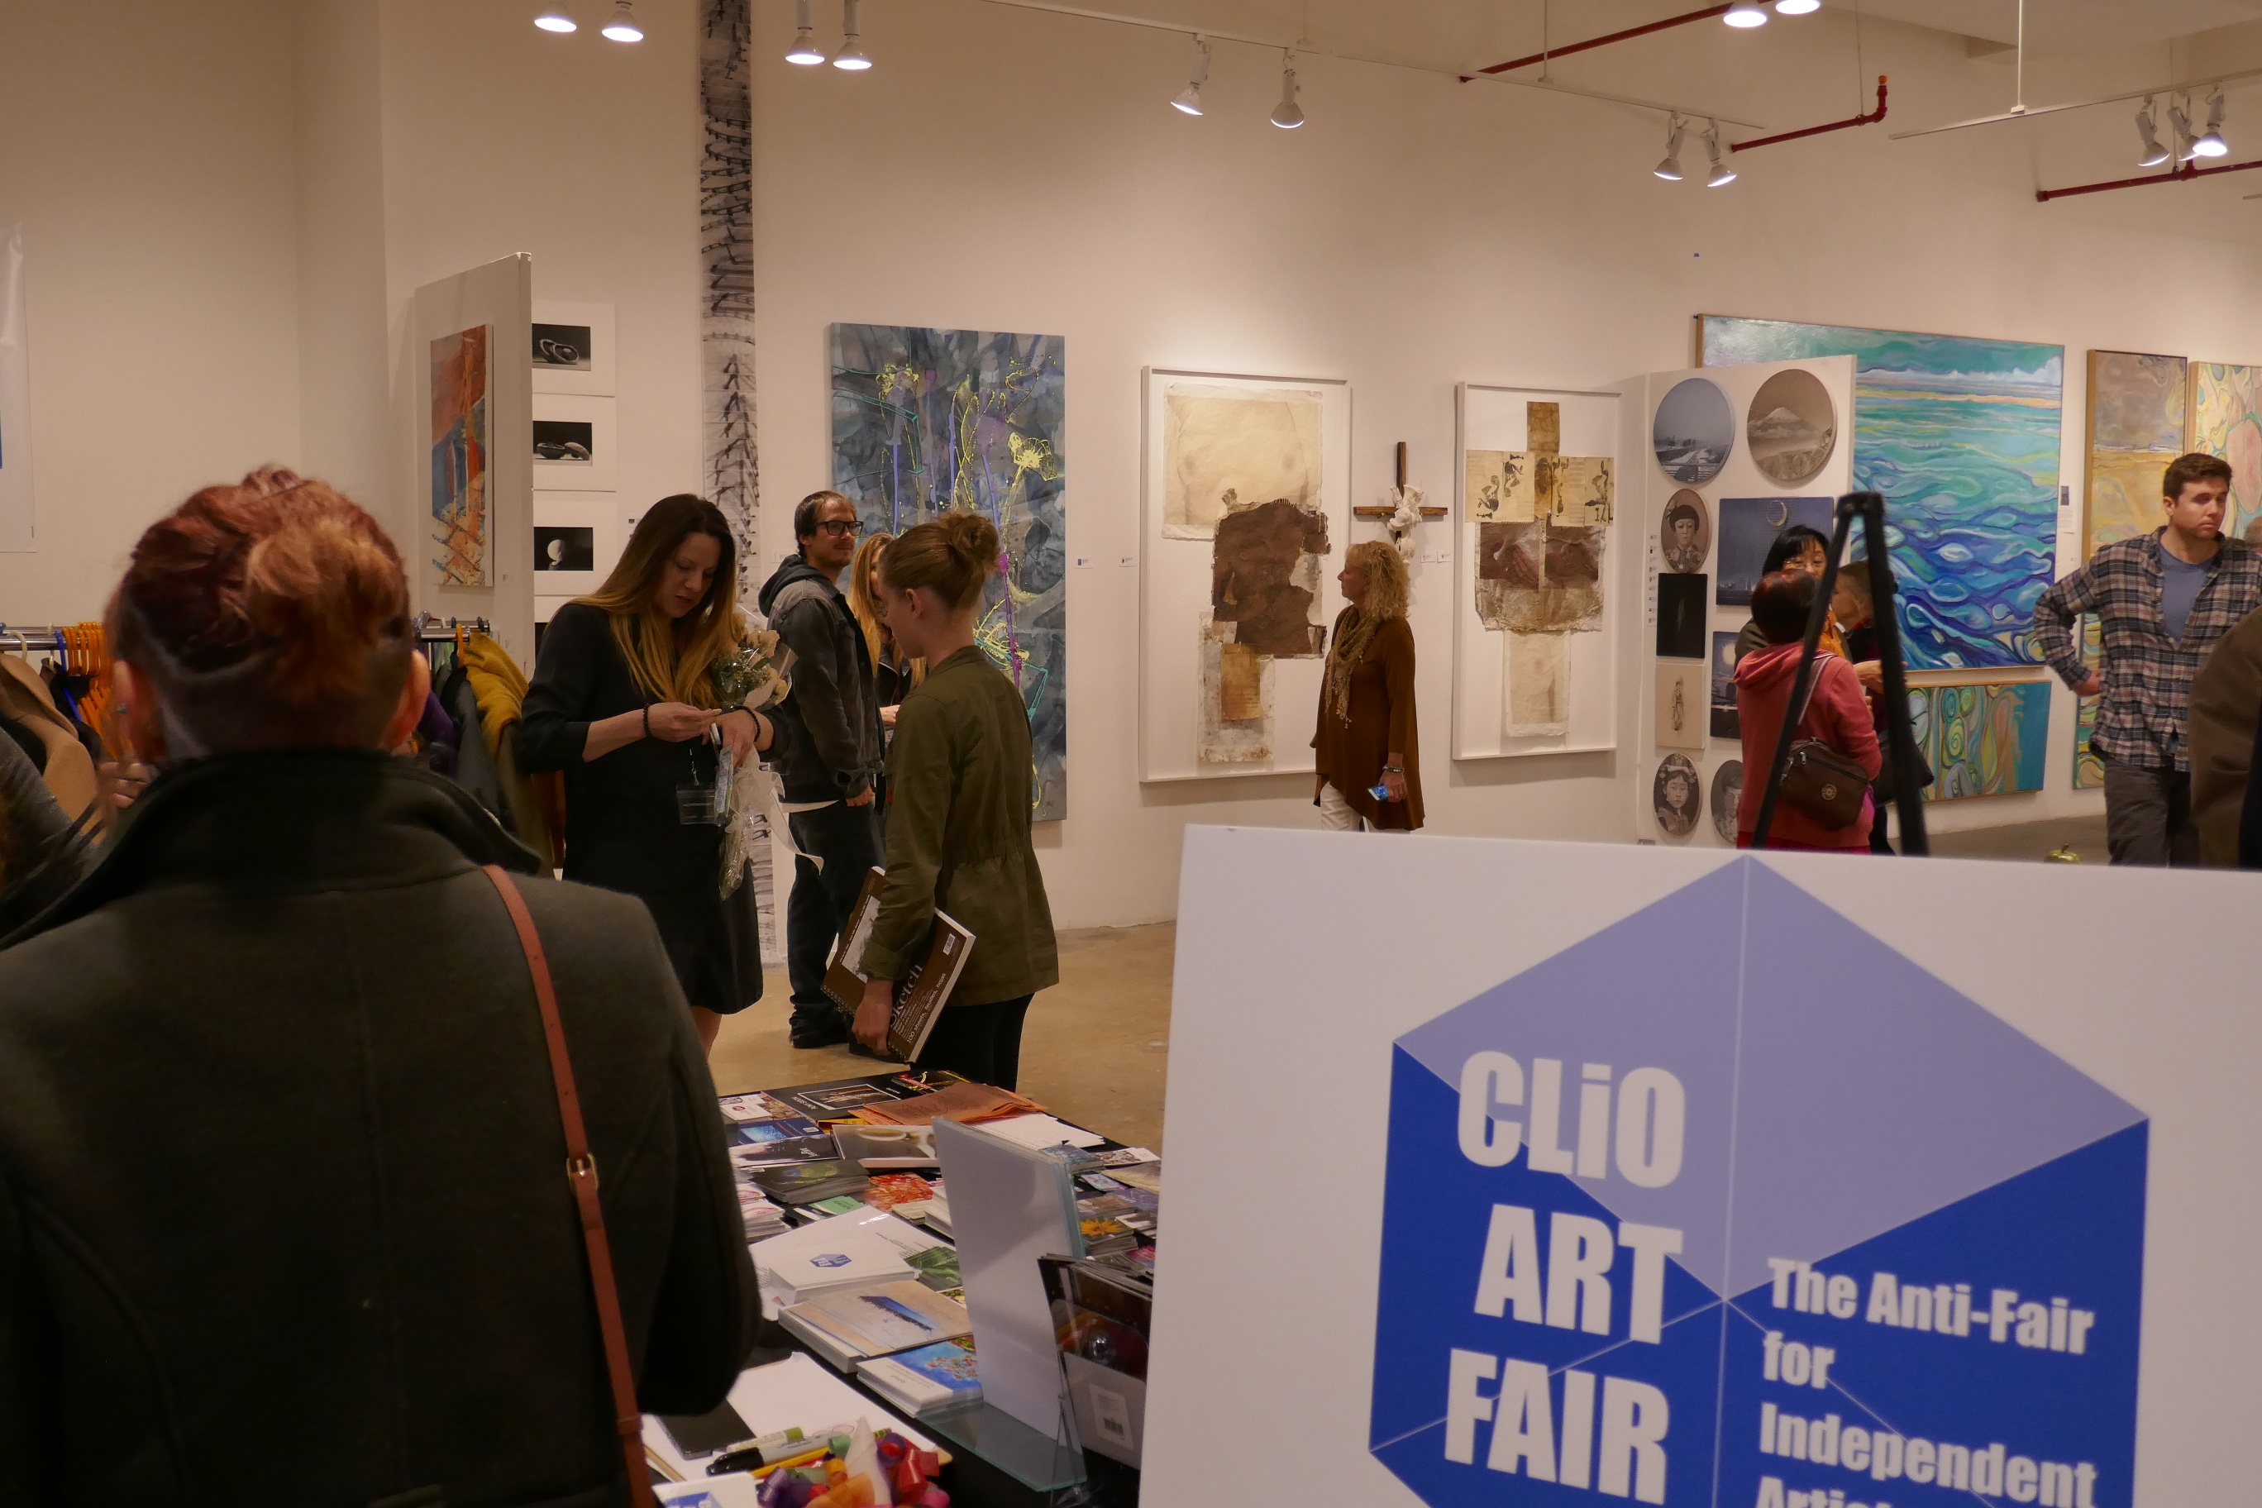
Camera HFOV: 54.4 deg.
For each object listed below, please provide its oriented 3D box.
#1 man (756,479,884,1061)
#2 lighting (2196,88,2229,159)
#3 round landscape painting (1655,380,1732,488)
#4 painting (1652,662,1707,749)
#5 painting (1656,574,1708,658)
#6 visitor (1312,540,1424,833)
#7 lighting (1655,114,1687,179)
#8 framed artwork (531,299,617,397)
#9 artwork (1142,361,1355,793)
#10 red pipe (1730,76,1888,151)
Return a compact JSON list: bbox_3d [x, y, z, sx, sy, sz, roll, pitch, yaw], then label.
[{"bbox_3d":[-0.969,0.046,6.952,0.380,1.740,0.520,-1,5,-15],"label":"man"},{"bbox_3d":[4.064,-2.370,8.270,0.130,0.255,0.145,5,7,43],"label":"lighting"},{"bbox_3d":[2.694,-1.538,10.499,0.030,0.500,0.495,-3,6,-34],"label":"round landscape painting"},{"bbox_3d":[2.670,-0.230,10.652,0.030,0.410,0.307,-3,6,-34],"label":"painting"},{"bbox_3d":[2.669,-0.664,10.615,0.030,0.410,0.307,-3,6,-34],"label":"painting"},{"bbox_3d":[0.869,0.022,8.073,0.350,1.600,0.450,-2,6,-28],"label":"visitor"},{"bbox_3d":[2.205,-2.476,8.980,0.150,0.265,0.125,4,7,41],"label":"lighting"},{"bbox_3d":[-2.028,-1.432,7.765,0.420,0.321,0.020,-3,6,-33],"label":"framed artwork"},{"bbox_3d":[0.507,-0.759,9.450,1.080,1.720,0.050,-3,6,-34],"label":"artwork"},{"bbox_3d":[3.268,-3.096,10.654,0.050,0.217,0.912,-3,6,-34],"label":"red pipe"}]

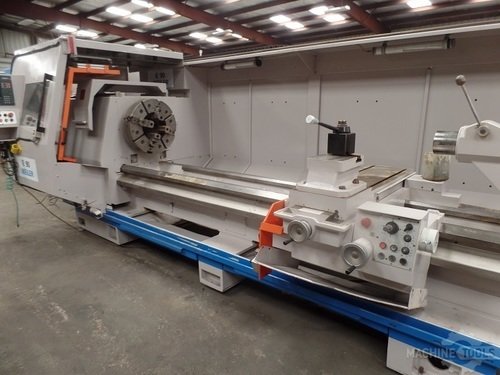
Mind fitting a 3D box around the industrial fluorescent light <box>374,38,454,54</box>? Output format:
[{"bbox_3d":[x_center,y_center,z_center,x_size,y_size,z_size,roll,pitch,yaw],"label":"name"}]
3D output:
[{"bbox_3d":[1.344,-1.162,2.765,0.640,0.070,0.070,10,16,37],"label":"industrial fluorescent light"}]

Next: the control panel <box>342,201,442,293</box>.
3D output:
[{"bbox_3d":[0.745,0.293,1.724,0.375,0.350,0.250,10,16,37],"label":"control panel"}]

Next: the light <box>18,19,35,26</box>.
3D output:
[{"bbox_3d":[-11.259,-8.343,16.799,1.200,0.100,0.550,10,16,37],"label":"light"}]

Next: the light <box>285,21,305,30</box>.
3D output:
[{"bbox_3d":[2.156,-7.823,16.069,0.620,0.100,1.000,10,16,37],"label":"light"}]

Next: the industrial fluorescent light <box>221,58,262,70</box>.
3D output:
[{"bbox_3d":[-0.108,-1.434,3.892,0.630,0.075,0.075,10,16,37],"label":"industrial fluorescent light"}]

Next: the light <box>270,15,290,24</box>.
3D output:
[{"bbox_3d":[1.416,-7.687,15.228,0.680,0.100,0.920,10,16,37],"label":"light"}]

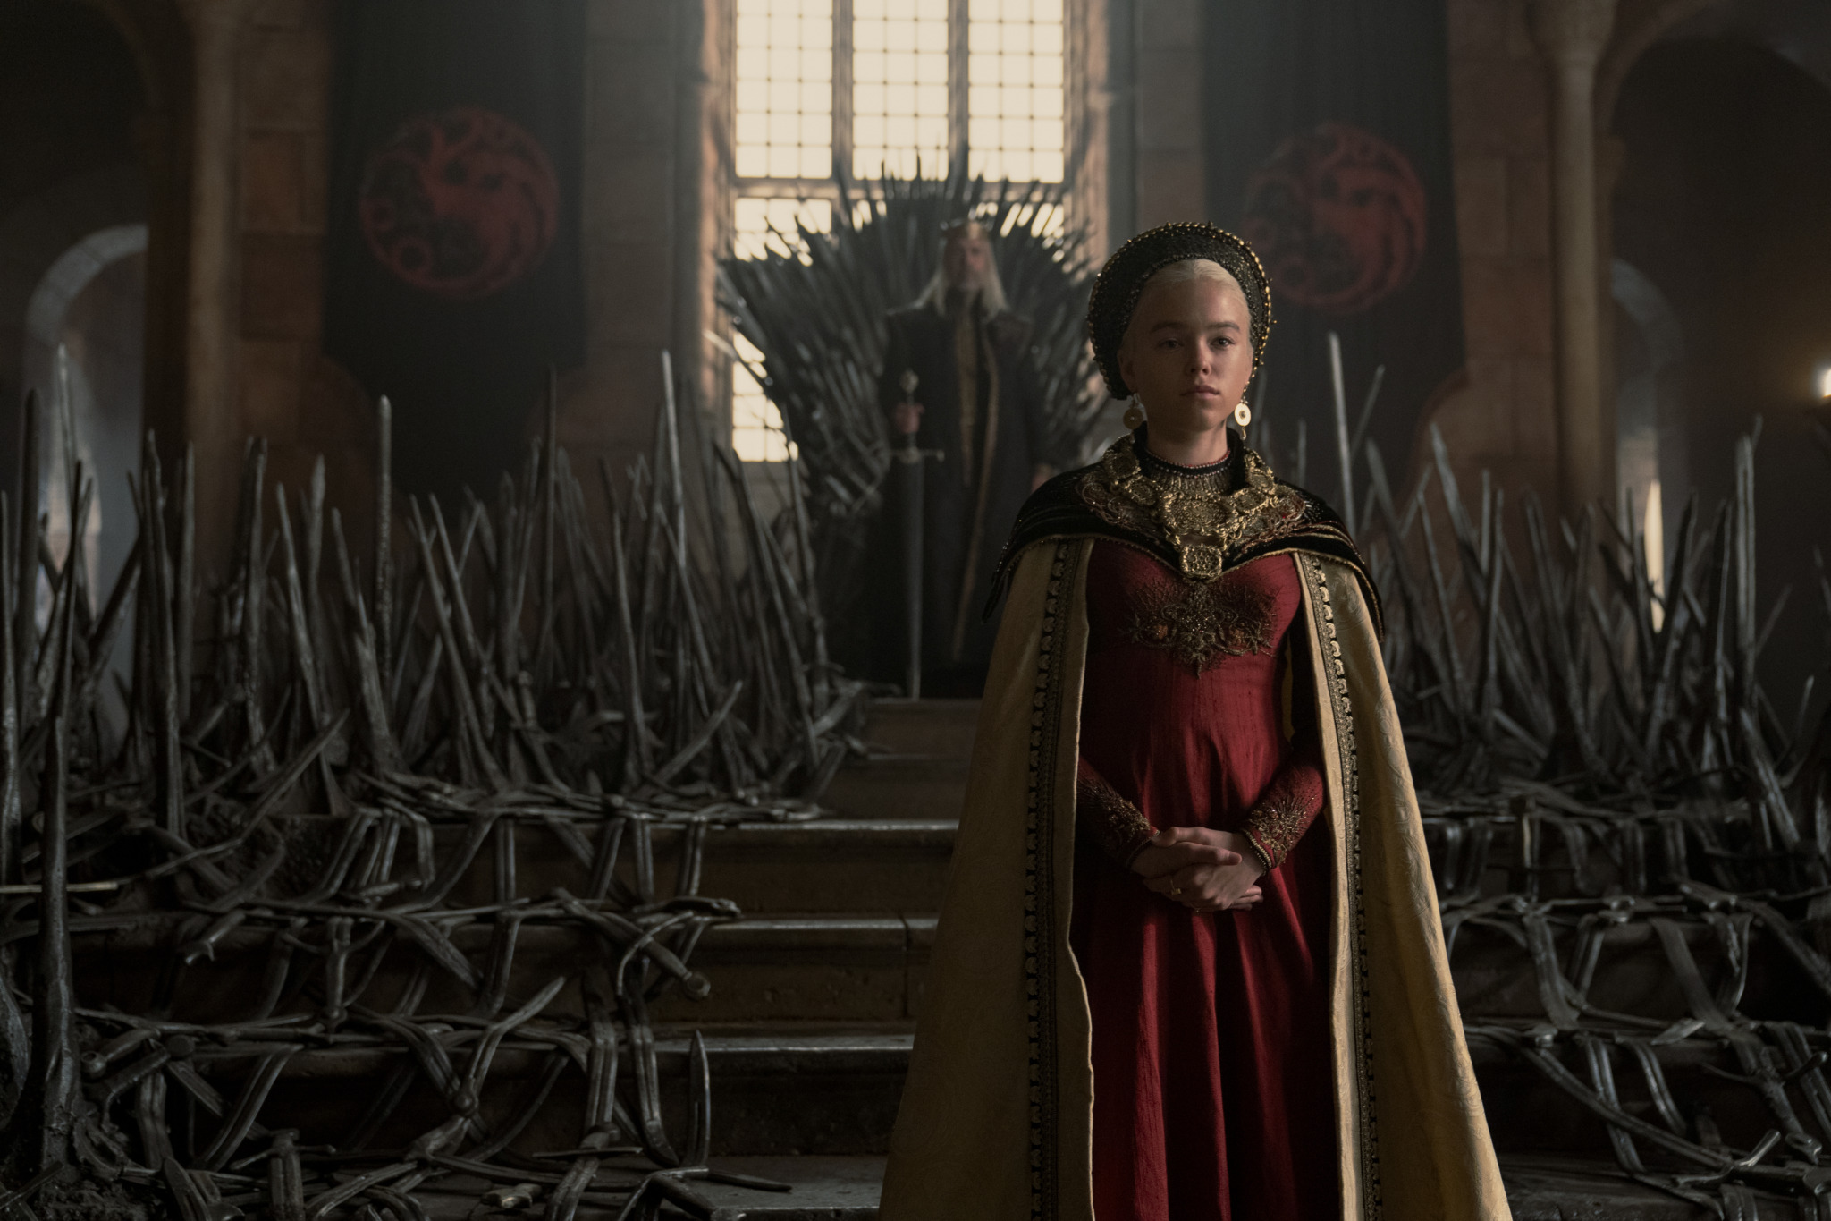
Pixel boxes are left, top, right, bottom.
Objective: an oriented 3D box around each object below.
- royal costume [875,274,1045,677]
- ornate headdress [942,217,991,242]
[{"bbox_3d":[0.175,-0.439,7.148,0.640,1.530,0.430,0,-4,-4],"label":"royal costume"},{"bbox_3d":[0.190,-1.416,7.216,0.185,0.085,0.205,1,-4,-8],"label":"ornate headdress"}]

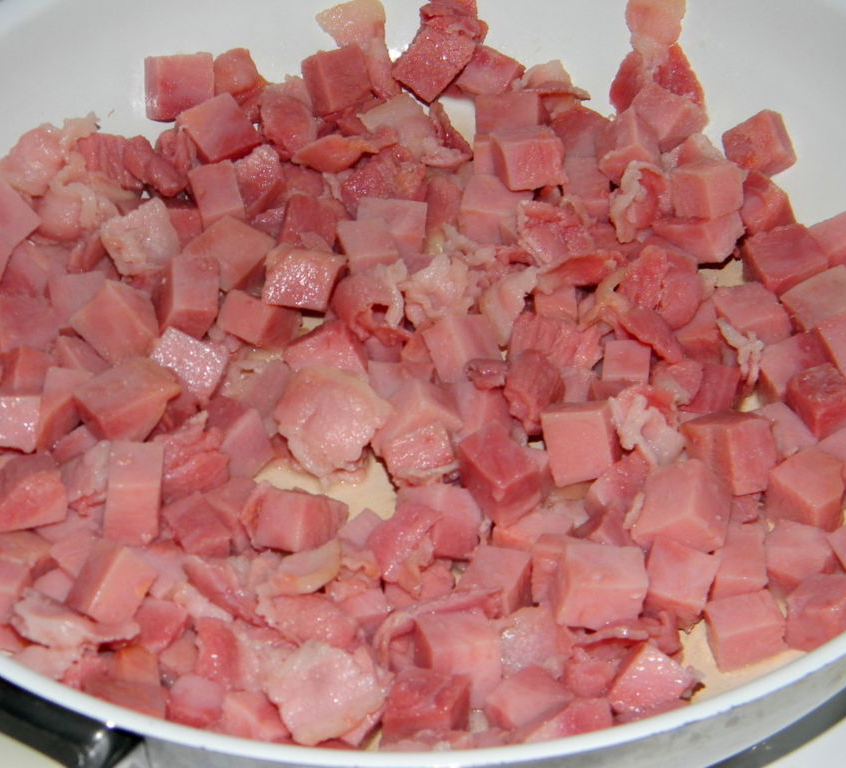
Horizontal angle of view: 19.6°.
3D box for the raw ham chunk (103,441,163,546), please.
[{"bbox_3d":[-0.063,0.023,0.529,0.011,0.016,0.015,3,39,-9],"label":"raw ham chunk"}]

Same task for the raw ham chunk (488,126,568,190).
[{"bbox_3d":[0.025,-0.054,0.591,0.014,0.011,0.015,-8,18,-8],"label":"raw ham chunk"}]

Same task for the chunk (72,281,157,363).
[{"bbox_3d":[-0.069,-0.012,0.568,0.012,0.017,0.015,-40,77,5],"label":"chunk"}]

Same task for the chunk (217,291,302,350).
[{"bbox_3d":[-0.038,-0.015,0.578,0.012,0.009,0.014,25,9,26],"label":"chunk"}]

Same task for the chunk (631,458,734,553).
[{"bbox_3d":[0.055,0.027,0.516,0.013,0.014,0.015,-14,45,34],"label":"chunk"}]

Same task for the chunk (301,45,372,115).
[{"bbox_3d":[-0.021,-0.075,0.603,0.011,0.013,0.013,-16,5,-18],"label":"chunk"}]

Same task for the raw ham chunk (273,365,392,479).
[{"bbox_3d":[-0.020,0.008,0.542,0.025,0.009,0.024,-3,62,0],"label":"raw ham chunk"}]

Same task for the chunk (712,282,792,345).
[{"bbox_3d":[0.076,-0.015,0.564,0.013,0.010,0.014,-21,44,-10],"label":"chunk"}]

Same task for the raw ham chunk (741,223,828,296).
[{"bbox_3d":[0.085,-0.026,0.577,0.014,0.014,0.014,-20,54,-12],"label":"raw ham chunk"}]

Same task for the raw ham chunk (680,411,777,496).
[{"bbox_3d":[0.066,0.015,0.532,0.013,0.015,0.014,7,12,44],"label":"raw ham chunk"}]

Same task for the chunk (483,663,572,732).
[{"bbox_3d":[0.021,0.065,0.485,0.013,0.010,0.011,-30,48,-25],"label":"chunk"}]

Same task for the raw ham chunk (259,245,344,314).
[{"bbox_3d":[-0.027,-0.024,0.566,0.015,0.011,0.014,9,14,2],"label":"raw ham chunk"}]

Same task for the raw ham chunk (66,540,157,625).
[{"bbox_3d":[-0.063,0.041,0.502,0.013,0.009,0.013,8,69,56],"label":"raw ham chunk"}]

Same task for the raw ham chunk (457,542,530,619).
[{"bbox_3d":[0.015,0.044,0.510,0.011,0.013,0.015,5,31,17],"label":"raw ham chunk"}]

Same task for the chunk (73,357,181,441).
[{"bbox_3d":[-0.066,0.004,0.548,0.018,0.010,0.011,-21,55,-33],"label":"chunk"}]

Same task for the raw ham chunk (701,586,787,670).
[{"bbox_3d":[0.066,0.050,0.503,0.013,0.011,0.009,-15,46,-2],"label":"raw ham chunk"}]

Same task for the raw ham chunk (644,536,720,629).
[{"bbox_3d":[0.053,0.042,0.506,0.012,0.013,0.012,13,65,7],"label":"raw ham chunk"}]

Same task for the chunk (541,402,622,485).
[{"bbox_3d":[0.035,0.012,0.538,0.013,0.015,0.014,-8,8,11],"label":"chunk"}]

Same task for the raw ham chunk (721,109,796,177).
[{"bbox_3d":[0.082,-0.058,0.596,0.012,0.011,0.012,-27,72,32],"label":"raw ham chunk"}]

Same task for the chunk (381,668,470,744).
[{"bbox_3d":[0.000,0.065,0.487,0.014,0.008,0.013,0,22,13],"label":"chunk"}]

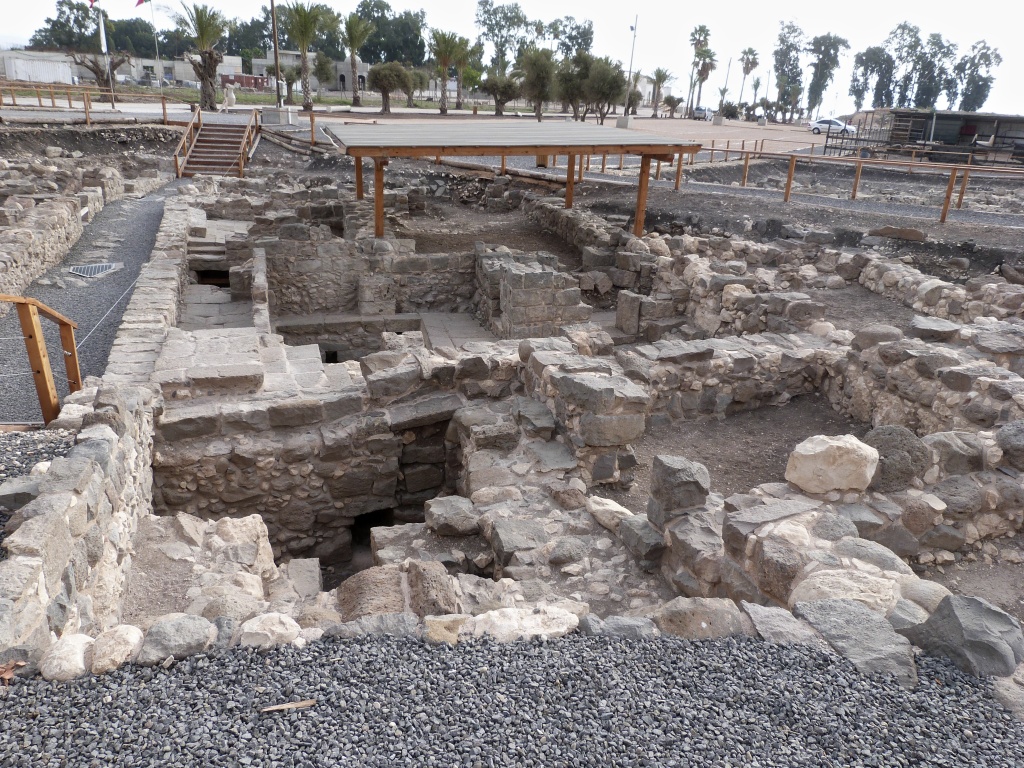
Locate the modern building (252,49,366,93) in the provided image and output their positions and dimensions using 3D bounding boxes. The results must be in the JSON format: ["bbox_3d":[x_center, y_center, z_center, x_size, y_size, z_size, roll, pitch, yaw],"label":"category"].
[{"bbox_3d":[-30.122,-46.484,110.000,17.000,6.300,12.000,-3,21,-11],"label":"modern building"}]

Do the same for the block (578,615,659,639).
[{"bbox_3d":[0.369,0.843,2.560,0.270,0.100,0.130,1,20,0],"label":"block"}]

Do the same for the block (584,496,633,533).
[{"bbox_3d":[0.596,0.812,4.568,0.300,0.150,0.200,9,22,19],"label":"block"}]

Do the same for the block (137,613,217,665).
[{"bbox_3d":[-1.189,0.898,2.620,0.270,0.150,0.180,-3,22,-14],"label":"block"}]

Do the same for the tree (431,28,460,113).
[{"bbox_3d":[-5.036,-23.589,56.000,2.300,6.100,2.300,2,21,0],"label":"tree"}]

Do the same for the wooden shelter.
[{"bbox_3d":[-0.477,-4.613,16.920,6.860,2.100,6.450,-5,22,-15],"label":"wooden shelter"}]

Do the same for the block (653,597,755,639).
[{"bbox_3d":[0.733,0.890,2.830,0.370,0.130,0.190,2,21,0],"label":"block"}]

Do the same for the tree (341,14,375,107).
[{"bbox_3d":[-14.537,-30.004,68.573,2.900,8.000,2.900,1,21,0],"label":"tree"}]

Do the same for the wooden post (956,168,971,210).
[{"bbox_3d":[10.868,-4.730,17.800,0.100,1.000,0.100,12,23,23],"label":"wooden post"}]

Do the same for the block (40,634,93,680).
[{"bbox_3d":[-1.415,0.873,2.360,0.150,0.130,0.150,-4,21,-14],"label":"block"}]

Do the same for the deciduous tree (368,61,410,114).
[{"bbox_3d":[-8.283,-20.047,50.000,2.700,3.500,2.700,1,20,0],"label":"deciduous tree"}]

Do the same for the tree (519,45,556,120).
[{"bbox_3d":[1.653,-19.035,47.000,2.400,4.700,2.400,2,21,0],"label":"tree"}]

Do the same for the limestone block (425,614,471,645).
[{"bbox_3d":[-0.239,0.902,2.740,0.160,0.105,0.120,2,21,0],"label":"limestone block"}]

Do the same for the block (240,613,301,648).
[{"bbox_3d":[-1.109,1.132,3.402,0.260,0.130,0.170,1,21,0],"label":"block"}]

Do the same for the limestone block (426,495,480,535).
[{"bbox_3d":[-0.368,0.816,4.570,0.320,0.200,0.250,-2,21,-9],"label":"limestone block"}]

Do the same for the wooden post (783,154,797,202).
[{"bbox_3d":[6.004,-4.446,16.000,0.100,1.020,0.100,17,26,37],"label":"wooden post"}]

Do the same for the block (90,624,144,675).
[{"bbox_3d":[-1.722,1.161,3.233,0.200,0.170,0.190,1,21,0],"label":"block"}]

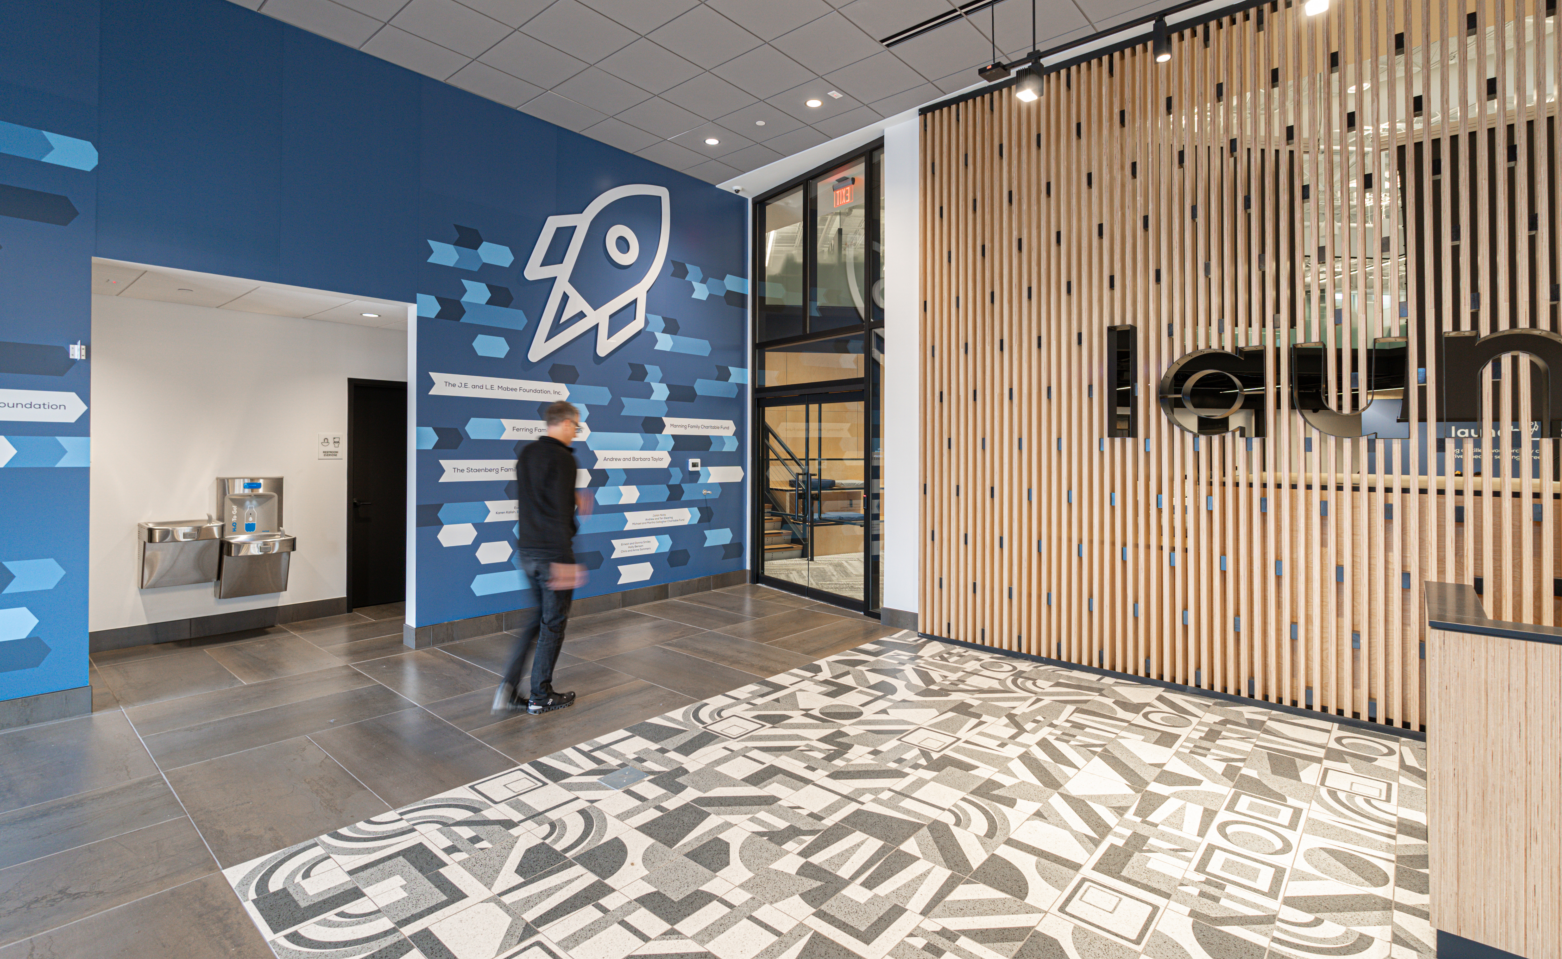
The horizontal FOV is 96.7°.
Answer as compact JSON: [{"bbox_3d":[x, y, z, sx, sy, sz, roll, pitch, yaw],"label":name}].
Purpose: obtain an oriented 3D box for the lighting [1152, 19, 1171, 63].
[{"bbox_3d":[1.702,-1.957,3.100,0.062,0.165,0.062,4,5,41],"label":"lighting"}]

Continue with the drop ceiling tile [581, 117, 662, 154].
[{"bbox_3d":[-1.467,-3.221,6.501,0.513,0.020,0.610,4,5,41],"label":"drop ceiling tile"}]

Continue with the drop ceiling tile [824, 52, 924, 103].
[{"bbox_3d":[0.736,-3.114,5.394,0.603,0.020,0.603,4,5,41],"label":"drop ceiling tile"}]

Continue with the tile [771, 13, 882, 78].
[{"bbox_3d":[0.334,-3.089,4.939,0.605,0.020,0.605,4,5,41],"label":"tile"}]

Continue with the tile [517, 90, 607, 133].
[{"bbox_3d":[-1.868,-3.194,6.043,0.513,0.020,0.610,4,5,41],"label":"tile"}]

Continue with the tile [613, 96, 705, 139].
[{"bbox_3d":[-1.045,-3.190,6.133,0.610,0.020,0.610,4,5,41],"label":"tile"}]

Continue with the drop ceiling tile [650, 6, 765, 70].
[{"bbox_3d":[-0.525,-3.089,4.868,0.603,0.020,0.603,4,5,41],"label":"drop ceiling tile"}]

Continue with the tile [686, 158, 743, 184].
[{"bbox_3d":[-0.709,-3.272,7.384,0.537,0.020,0.506,4,5,41],"label":"tile"}]

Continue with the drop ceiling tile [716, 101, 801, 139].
[{"bbox_3d":[-0.185,-3.183,6.192,0.610,0.020,0.610,4,5,41],"label":"drop ceiling tile"}]

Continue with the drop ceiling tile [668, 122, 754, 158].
[{"bbox_3d":[-0.645,-3.222,6.596,0.605,0.020,0.605,4,5,41],"label":"drop ceiling tile"}]

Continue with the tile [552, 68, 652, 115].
[{"bbox_3d":[-1.444,-3.156,5.661,0.603,0.020,0.603,4,5,41],"label":"tile"}]

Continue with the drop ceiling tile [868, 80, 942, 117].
[{"bbox_3d":[1.029,-3.135,5.731,0.603,0.020,0.277,4,5,41],"label":"drop ceiling tile"}]

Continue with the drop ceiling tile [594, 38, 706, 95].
[{"bbox_3d":[-0.985,-3.123,5.264,0.603,0.020,0.603,4,5,41],"label":"drop ceiling tile"}]

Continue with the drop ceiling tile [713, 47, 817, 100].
[{"bbox_3d":[-0.124,-3.118,5.329,0.603,0.020,0.603,4,5,41],"label":"drop ceiling tile"}]

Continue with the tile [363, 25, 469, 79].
[{"bbox_3d":[-2.671,-3.144,5.127,0.508,0.020,0.605,4,5,41],"label":"tile"}]

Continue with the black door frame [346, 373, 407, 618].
[{"bbox_3d":[-3.679,0.127,6.768,0.130,2.149,1.000,3,4,41],"label":"black door frame"}]

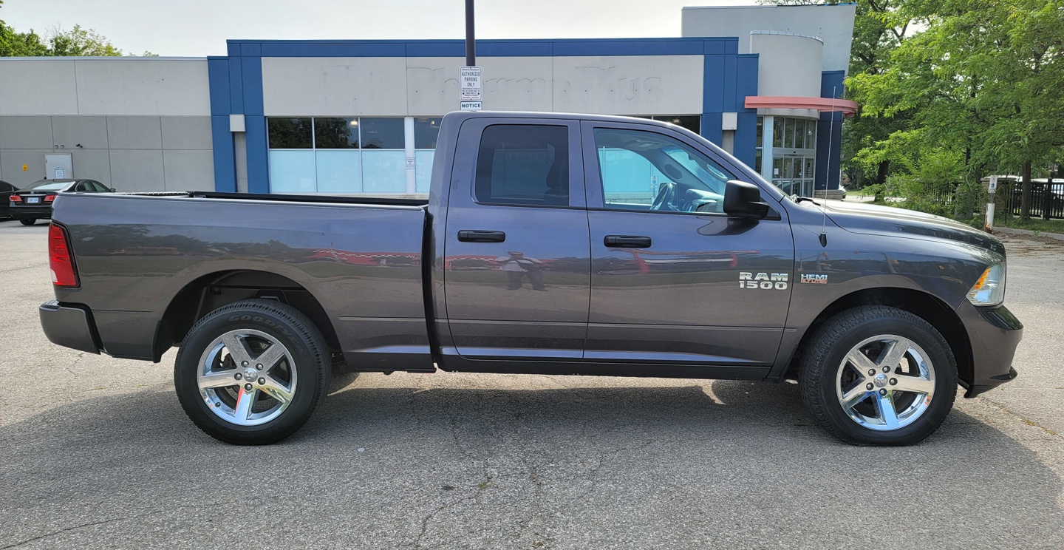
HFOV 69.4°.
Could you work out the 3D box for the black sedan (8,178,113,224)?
[{"bbox_3d":[-15.227,-2.508,25.876,1.830,1.450,4.860,0,7,0],"label":"black sedan"}]

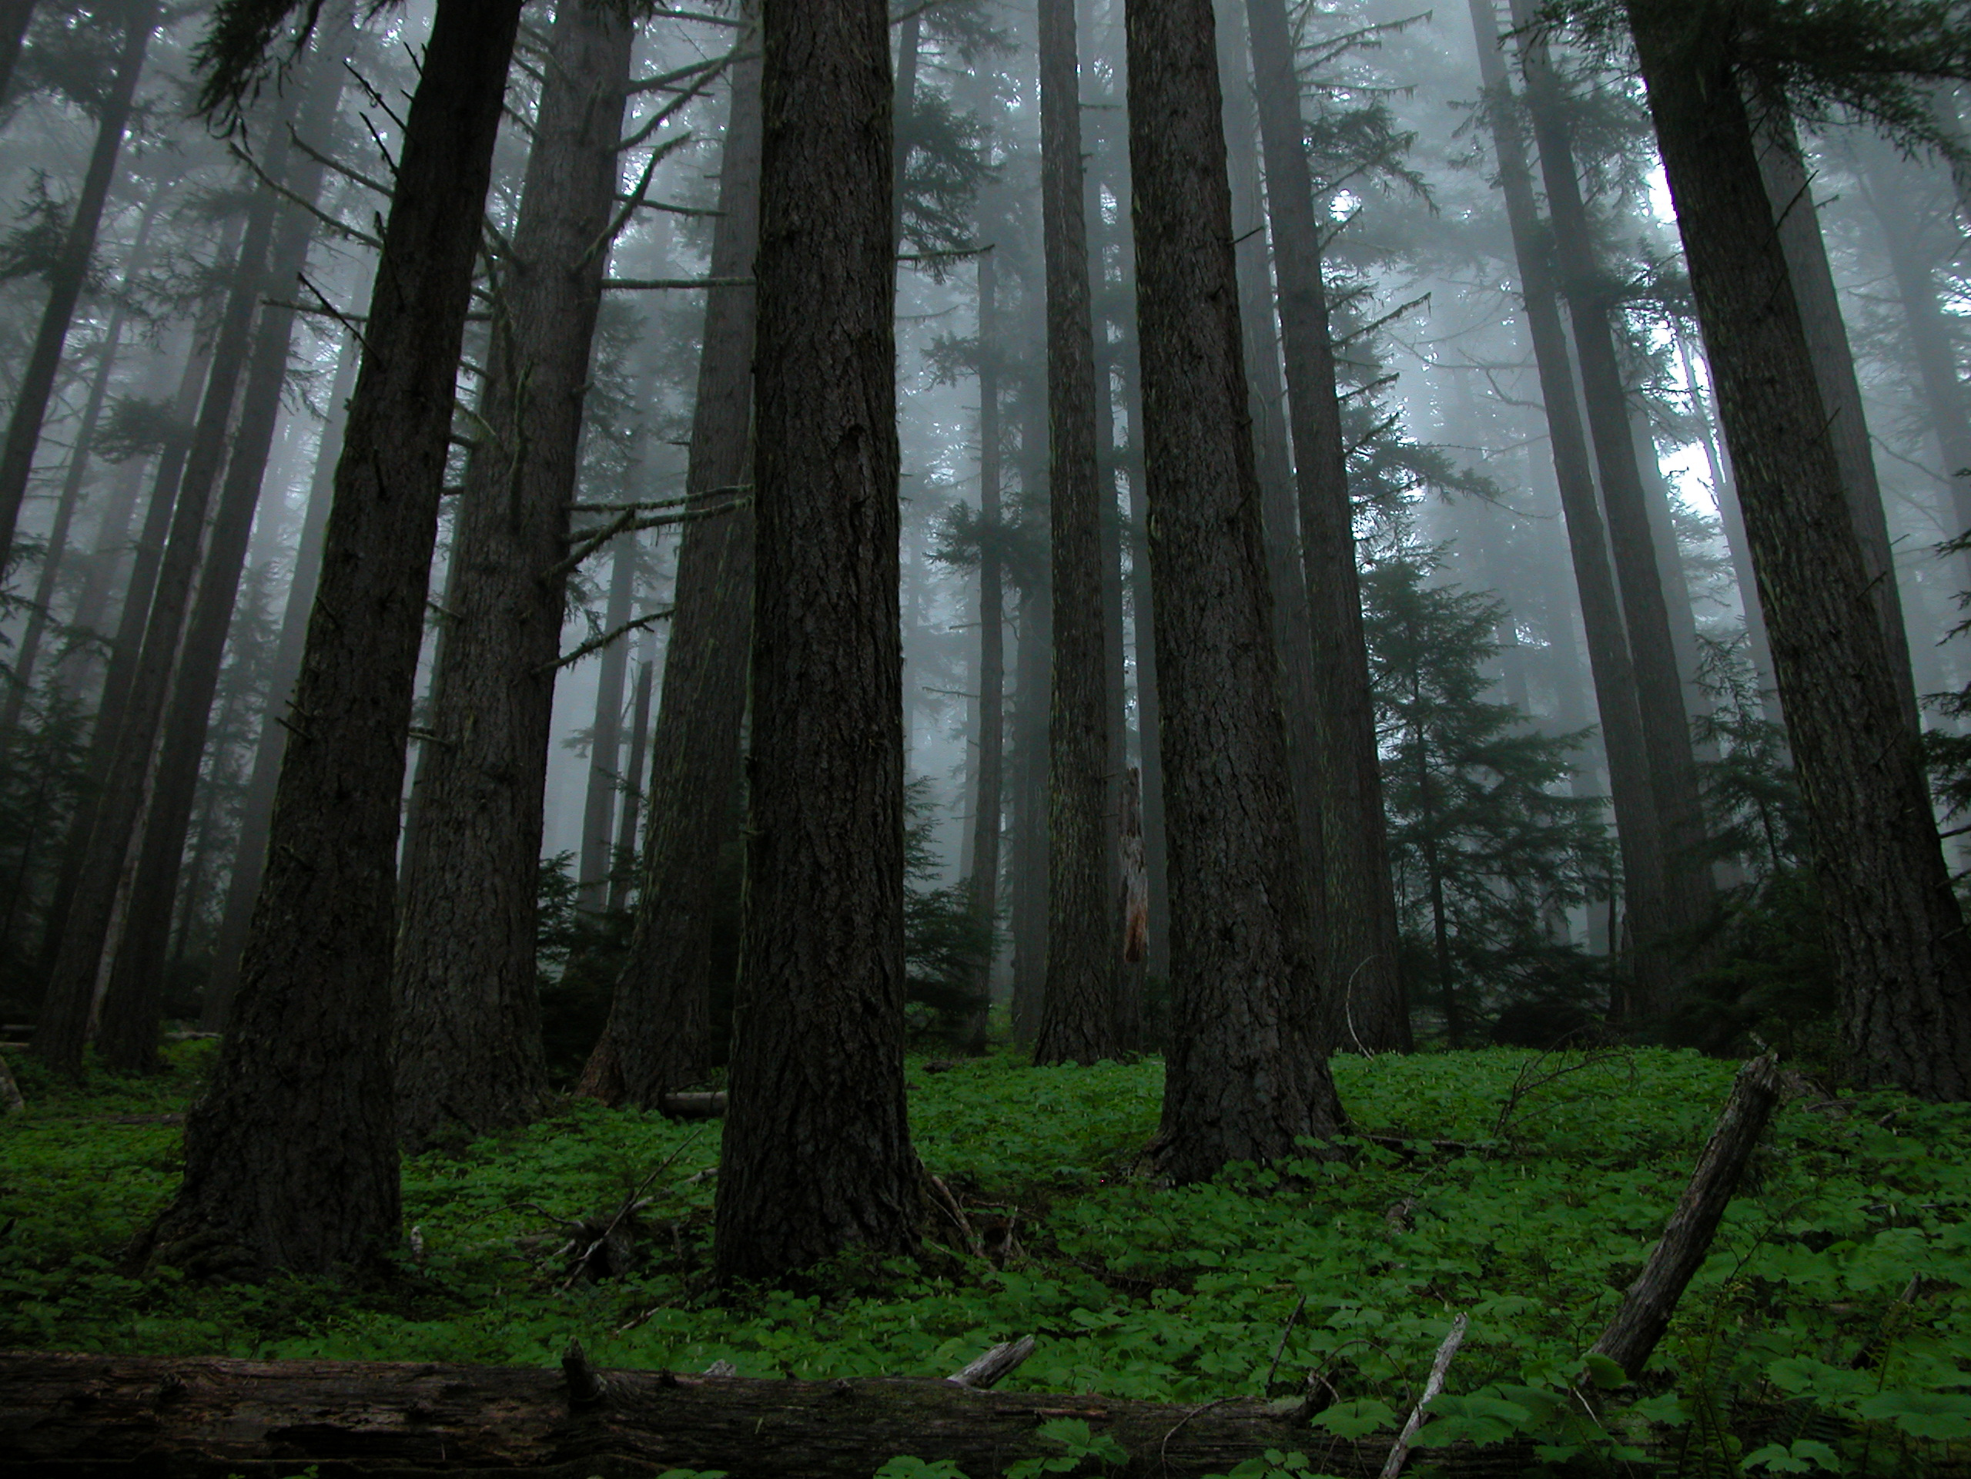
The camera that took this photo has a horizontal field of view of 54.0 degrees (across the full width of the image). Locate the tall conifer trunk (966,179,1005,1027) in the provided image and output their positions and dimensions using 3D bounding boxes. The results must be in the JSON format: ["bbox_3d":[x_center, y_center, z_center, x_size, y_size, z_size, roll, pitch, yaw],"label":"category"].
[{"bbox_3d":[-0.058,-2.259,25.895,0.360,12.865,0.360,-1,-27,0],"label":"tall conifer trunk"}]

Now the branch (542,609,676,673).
[{"bbox_3d":[-2.431,-0.641,12.500,0.820,0.340,0.400,-1,-27,0],"label":"branch"}]

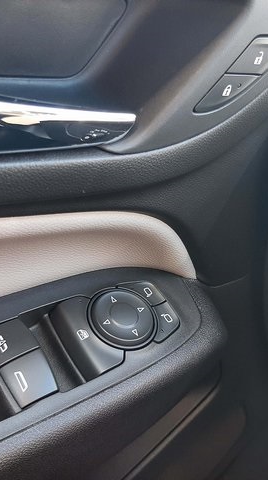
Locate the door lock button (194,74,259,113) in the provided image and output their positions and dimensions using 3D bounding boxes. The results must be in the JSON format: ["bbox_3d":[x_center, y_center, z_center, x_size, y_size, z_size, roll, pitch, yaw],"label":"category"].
[{"bbox_3d":[0.062,-0.101,0.327,0.044,0.025,0.009,-11,46,-28],"label":"door lock button"}]

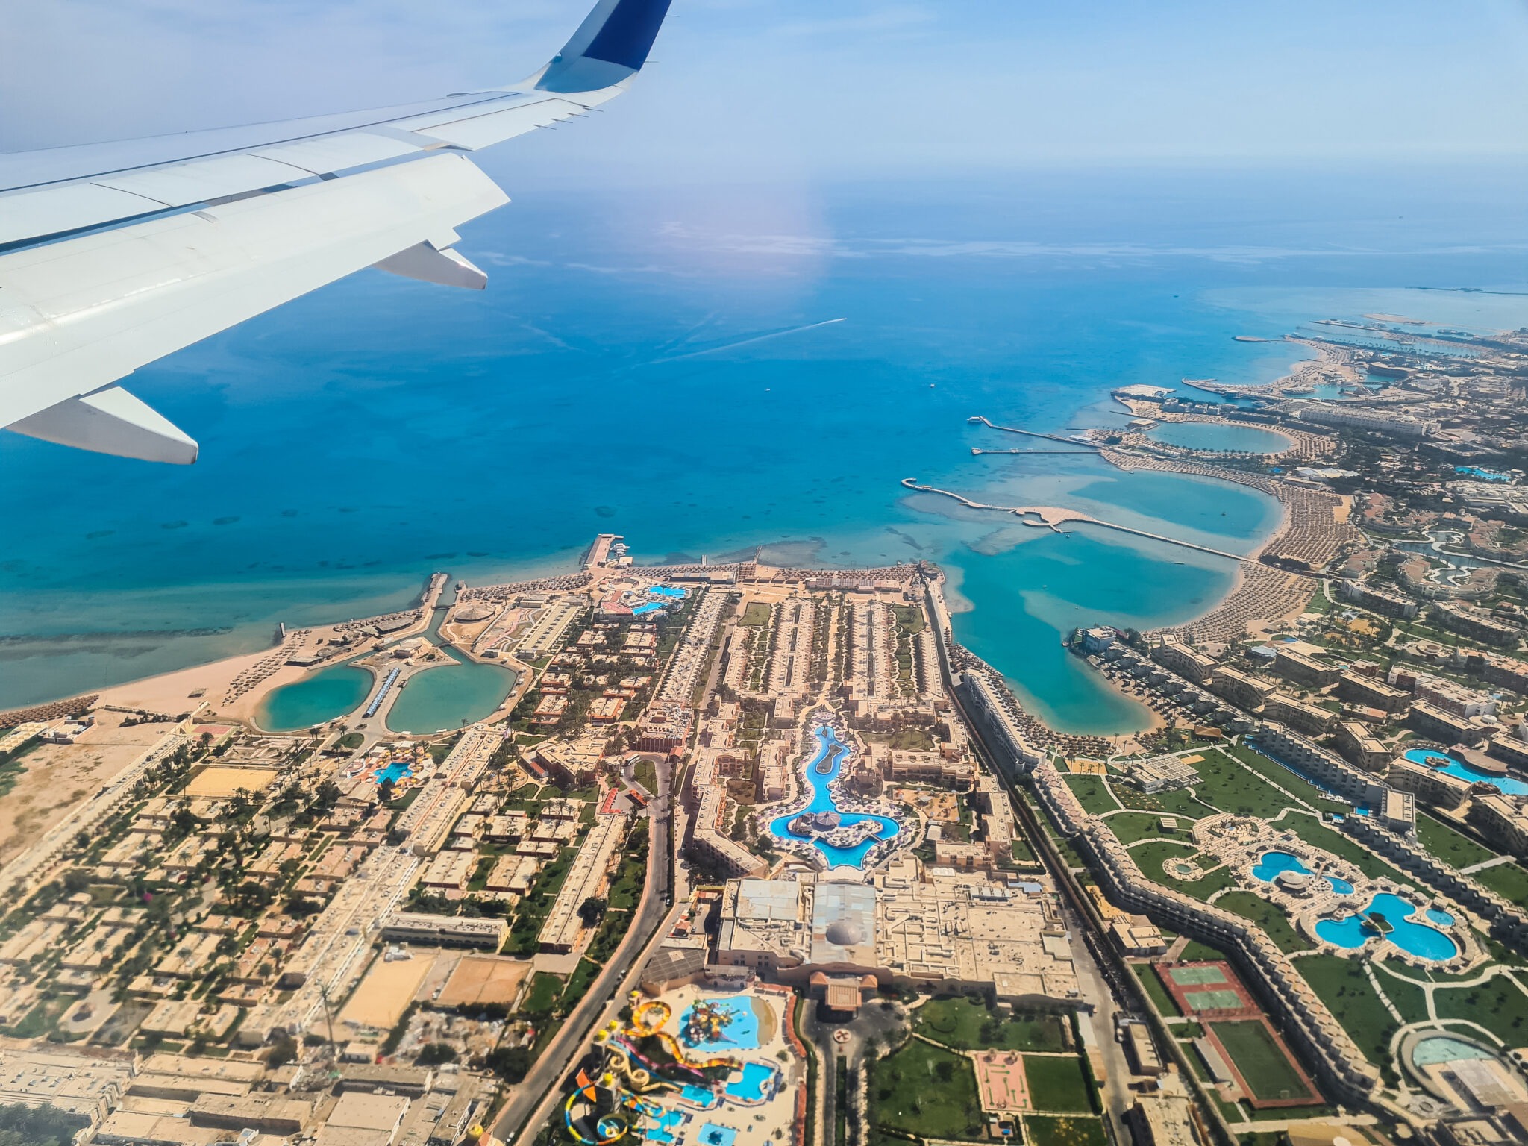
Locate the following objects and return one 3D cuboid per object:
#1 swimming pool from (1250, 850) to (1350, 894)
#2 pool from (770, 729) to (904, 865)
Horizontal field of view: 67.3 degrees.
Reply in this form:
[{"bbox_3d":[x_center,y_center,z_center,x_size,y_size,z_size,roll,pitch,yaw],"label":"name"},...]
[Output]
[{"bbox_3d":[287.038,159.877,613.741,49.330,2.000,31.580,6,22,16],"label":"swimming pool"},{"bbox_3d":[41.160,132.158,691.806,73.280,2.000,161.090,0,21,1],"label":"pool"}]

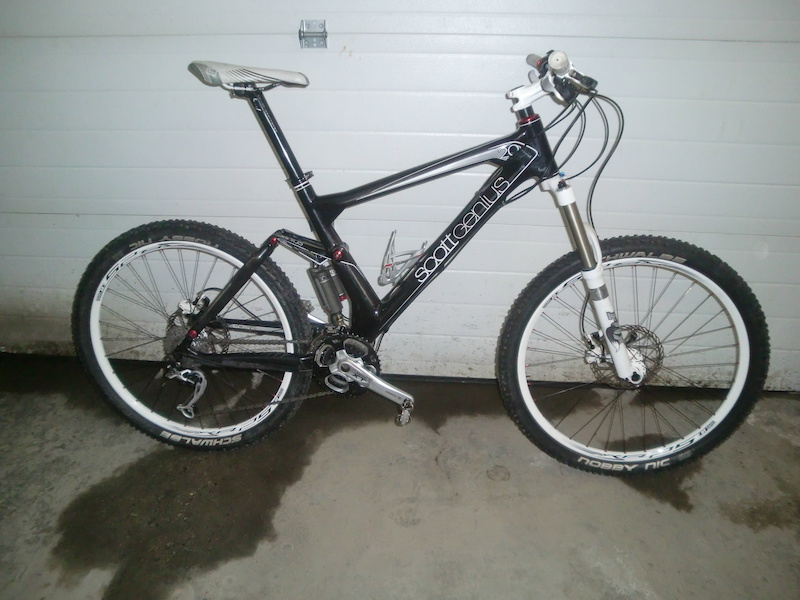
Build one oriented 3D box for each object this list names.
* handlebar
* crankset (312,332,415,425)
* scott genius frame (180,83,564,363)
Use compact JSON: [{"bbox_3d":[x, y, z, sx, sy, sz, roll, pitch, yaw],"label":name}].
[{"bbox_3d":[0.317,-0.479,1.419,0.160,0.133,0.670,2,20,5],"label":"handlebar"},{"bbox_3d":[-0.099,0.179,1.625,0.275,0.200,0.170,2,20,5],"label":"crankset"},{"bbox_3d":[-0.106,-0.151,1.577,0.940,0.687,0.160,2,20,5],"label":"scott genius frame"}]

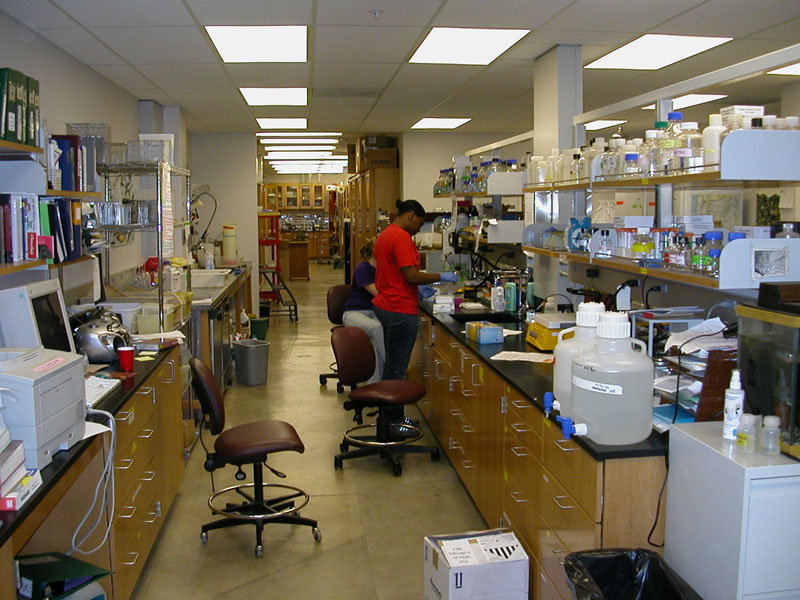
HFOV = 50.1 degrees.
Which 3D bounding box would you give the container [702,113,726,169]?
[{"bbox_3d":[0.988,-0.485,2.668,0.084,0.184,0.084,-1,6,-6],"label":"container"}]

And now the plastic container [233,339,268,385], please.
[{"bbox_3d":[-1.378,0.586,7.929,0.290,0.376,0.250,5,8,39],"label":"plastic container"}]

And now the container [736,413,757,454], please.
[{"bbox_3d":[1.060,0.410,2.614,0.056,0.119,0.056,-1,6,-6],"label":"container"}]

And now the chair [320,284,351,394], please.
[{"bbox_3d":[-0.389,0.330,7.744,0.620,0.917,0.600,5,8,39],"label":"chair"}]

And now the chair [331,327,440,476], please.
[{"bbox_3d":[-0.108,0.602,5.373,0.680,0.855,0.660,3,7,30],"label":"chair"}]

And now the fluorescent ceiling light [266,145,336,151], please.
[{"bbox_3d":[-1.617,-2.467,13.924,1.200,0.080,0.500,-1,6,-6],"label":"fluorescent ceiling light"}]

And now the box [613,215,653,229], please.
[{"bbox_3d":[1.091,-0.363,3.980,0.140,0.070,0.130,-1,6,-6],"label":"box"}]

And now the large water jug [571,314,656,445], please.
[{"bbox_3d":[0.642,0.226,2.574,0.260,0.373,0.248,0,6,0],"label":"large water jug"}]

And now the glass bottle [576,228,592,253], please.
[{"bbox_3d":[0.914,-0.294,4.209,0.077,0.116,0.077,-1,6,-6],"label":"glass bottle"}]

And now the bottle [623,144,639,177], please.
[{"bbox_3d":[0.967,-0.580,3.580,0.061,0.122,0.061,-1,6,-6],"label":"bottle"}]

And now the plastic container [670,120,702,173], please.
[{"bbox_3d":[0.969,-0.504,2.873,0.100,0.177,0.100,-1,6,-6],"label":"plastic container"}]

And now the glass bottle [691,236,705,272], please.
[{"bbox_3d":[1.020,-0.153,2.899,0.062,0.121,0.062,-1,6,-6],"label":"glass bottle"}]

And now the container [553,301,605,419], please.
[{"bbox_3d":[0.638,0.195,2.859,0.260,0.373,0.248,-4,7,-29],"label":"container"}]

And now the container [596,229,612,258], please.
[{"bbox_3d":[0.893,-0.244,3.716,0.057,0.118,0.057,-1,6,-6],"label":"container"}]

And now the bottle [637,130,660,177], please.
[{"bbox_3d":[0.984,-0.575,3.360,0.084,0.181,0.084,-1,6,-6],"label":"bottle"}]

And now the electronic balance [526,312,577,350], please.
[{"bbox_3d":[0.834,0.155,4.308,0.340,0.137,0.340,-1,6,-6],"label":"electronic balance"}]

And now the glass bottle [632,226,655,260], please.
[{"bbox_3d":[1.045,-0.242,3.663,0.099,0.131,0.099,-1,6,-6],"label":"glass bottle"}]

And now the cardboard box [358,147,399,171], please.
[{"bbox_3d":[-0.264,-1.906,11.557,0.420,0.270,0.500,-1,6,-6],"label":"cardboard box"}]

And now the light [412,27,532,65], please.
[{"bbox_3d":[0.383,-1.532,5.133,0.580,0.070,1.180,-1,6,-6],"label":"light"}]

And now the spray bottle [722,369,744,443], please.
[{"bbox_3d":[1.092,0.342,2.800,0.064,0.225,0.064,-1,6,-6],"label":"spray bottle"}]

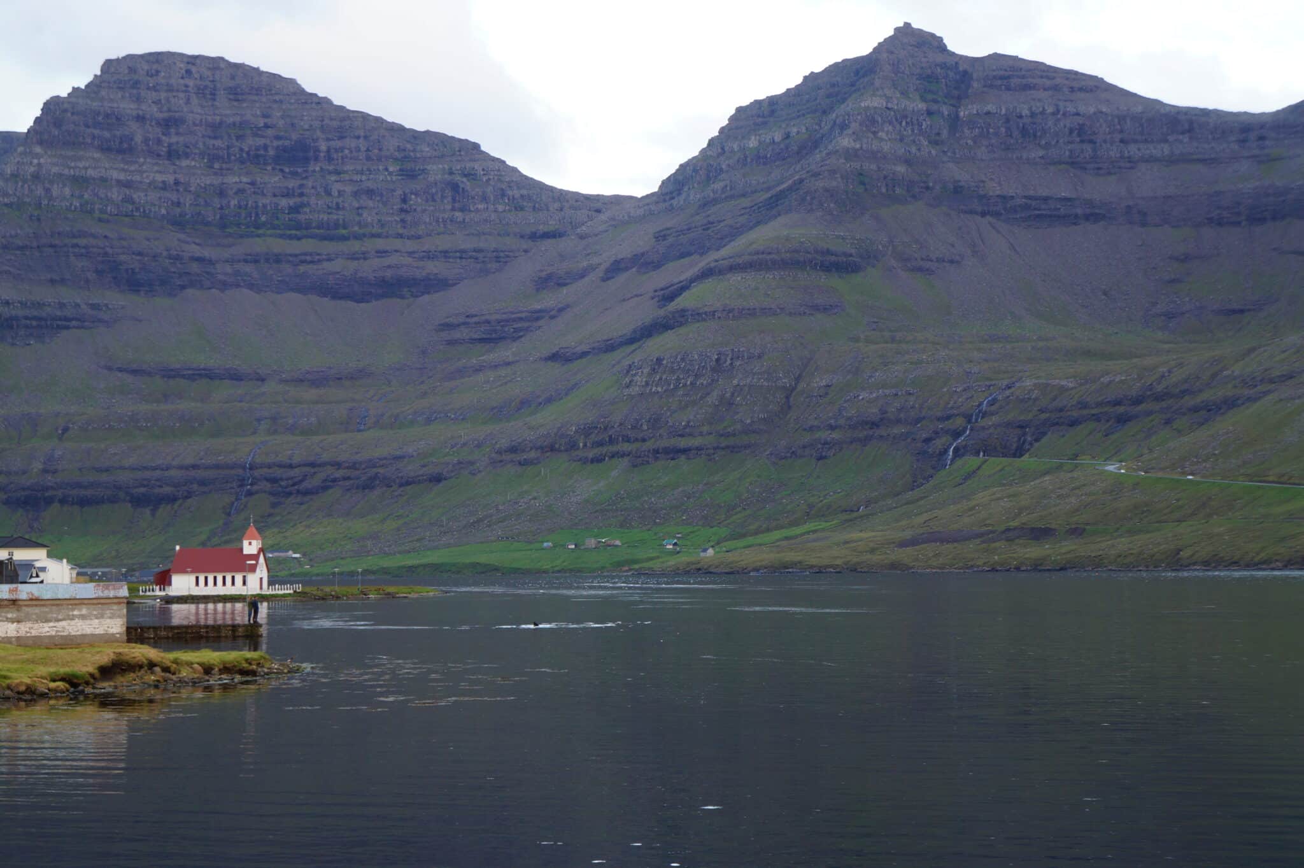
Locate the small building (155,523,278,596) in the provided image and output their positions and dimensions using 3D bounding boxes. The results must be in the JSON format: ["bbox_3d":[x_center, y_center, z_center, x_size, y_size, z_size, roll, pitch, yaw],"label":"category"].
[{"bbox_3d":[-65.020,18.290,437.000,15.800,10.500,7.200,-1,-3,7],"label":"small building"}]

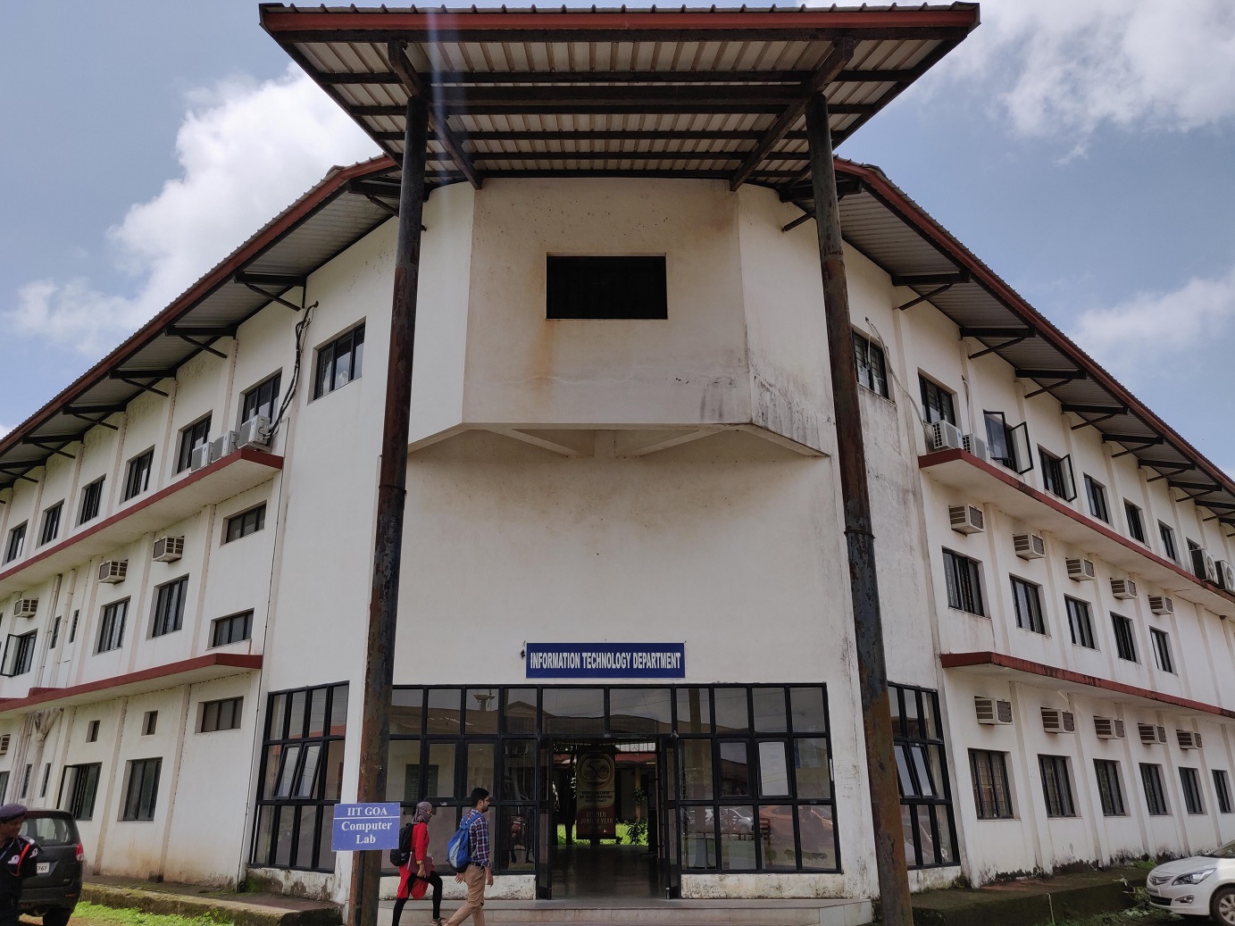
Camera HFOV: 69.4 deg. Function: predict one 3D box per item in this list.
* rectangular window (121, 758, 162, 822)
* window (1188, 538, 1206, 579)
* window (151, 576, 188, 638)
[{"bbox_3d":[-9.829,6.794,18.528,1.811,1.210,0.160,-18,-27,38],"label":"rectangular window"},{"bbox_3d":[21.338,3.577,32.950,1.742,1.298,0.120,19,-28,-41],"label":"window"},{"bbox_3d":[-10.196,3.319,20.379,1.749,1.257,0.120,-18,-27,38],"label":"window"}]

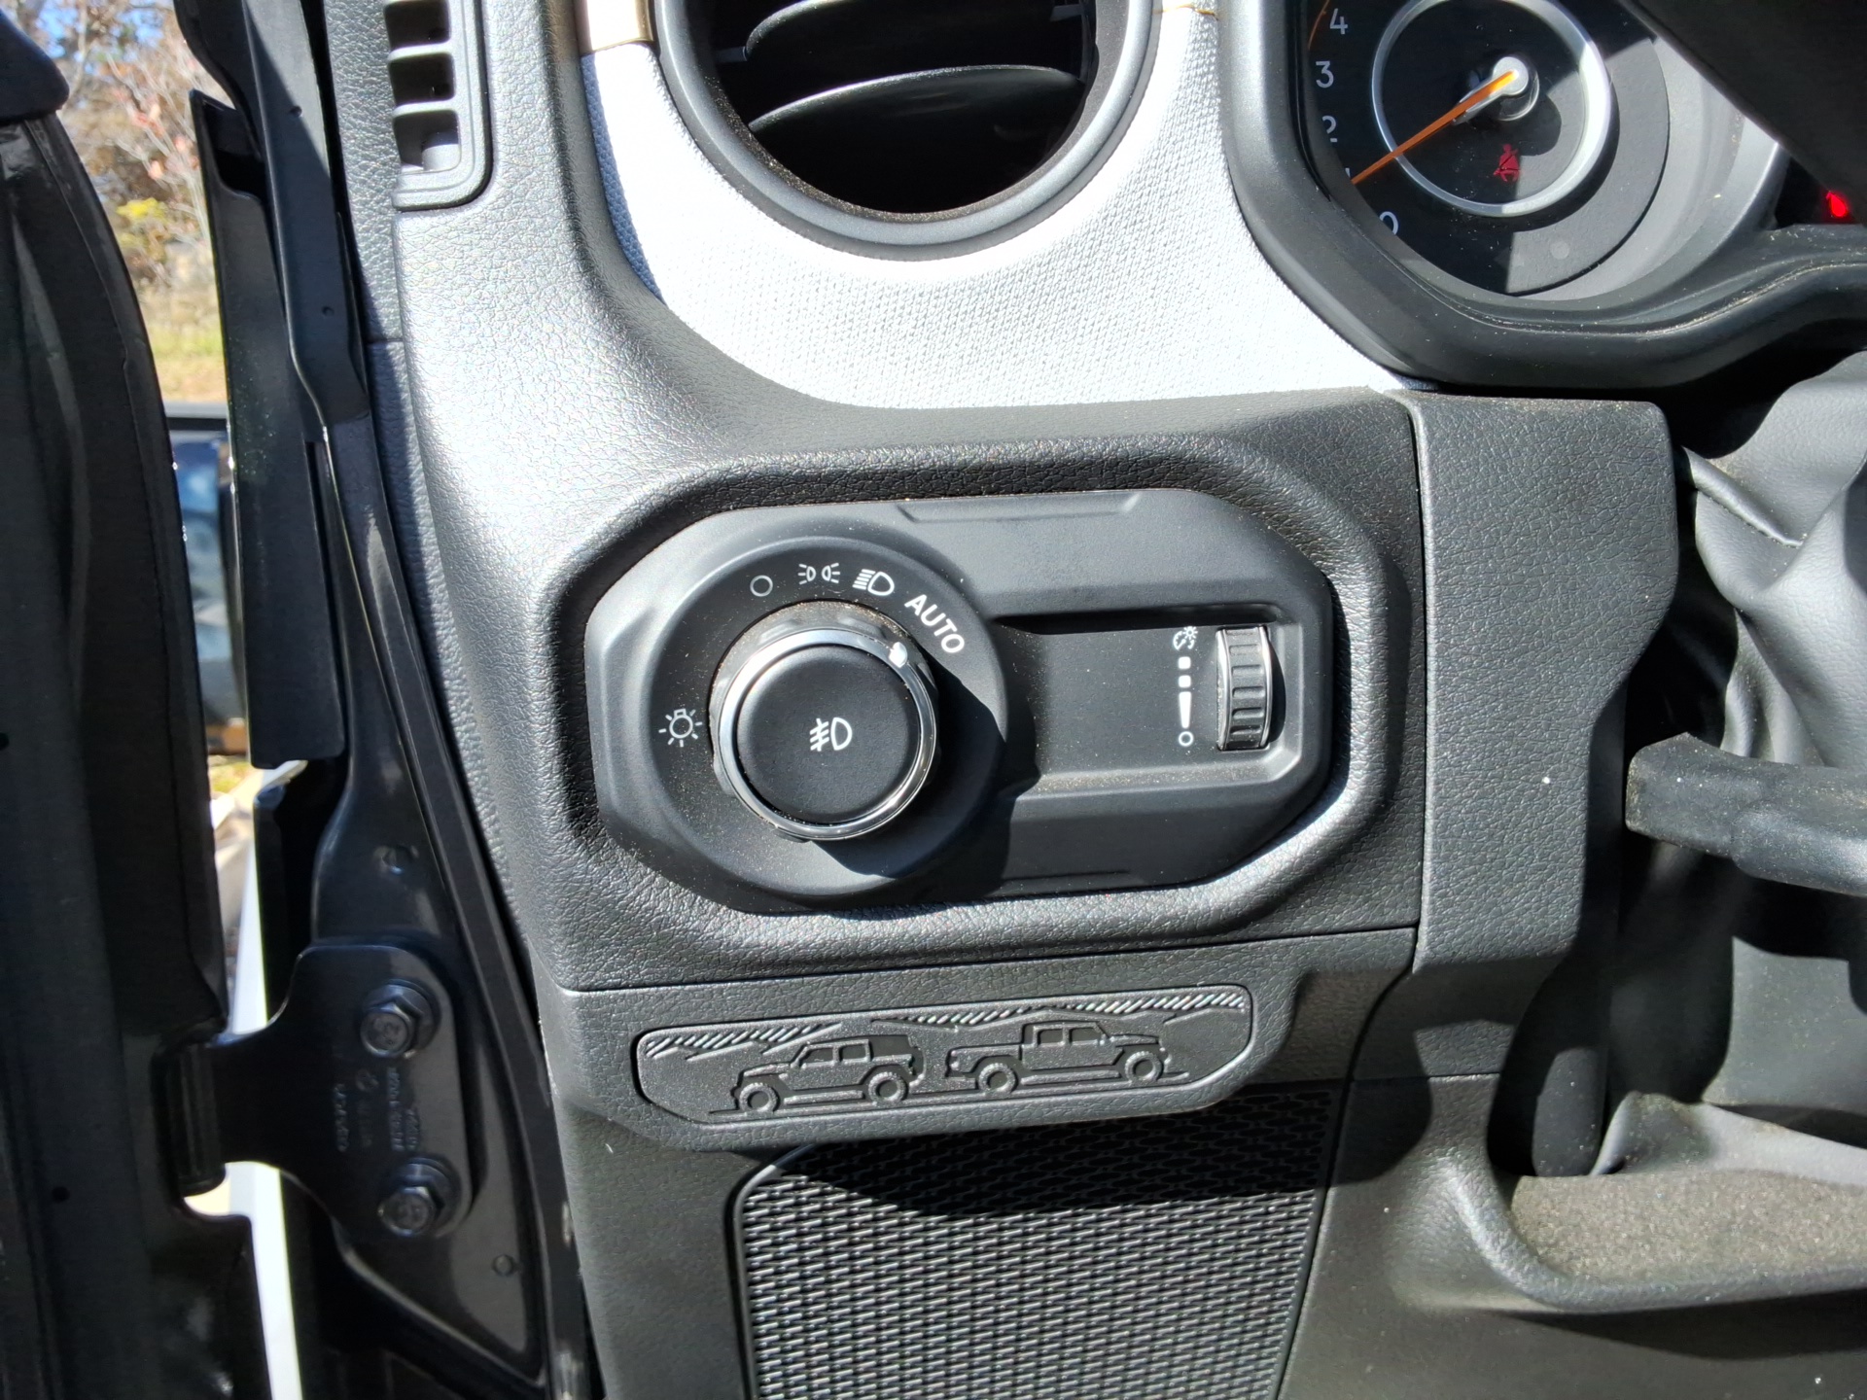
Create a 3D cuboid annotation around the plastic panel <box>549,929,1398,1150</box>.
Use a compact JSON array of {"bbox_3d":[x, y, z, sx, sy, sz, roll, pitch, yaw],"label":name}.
[{"bbox_3d":[0.011,0.063,0.313,0.172,0.043,0.032,-4,10,-5],"label":"plastic panel"}]

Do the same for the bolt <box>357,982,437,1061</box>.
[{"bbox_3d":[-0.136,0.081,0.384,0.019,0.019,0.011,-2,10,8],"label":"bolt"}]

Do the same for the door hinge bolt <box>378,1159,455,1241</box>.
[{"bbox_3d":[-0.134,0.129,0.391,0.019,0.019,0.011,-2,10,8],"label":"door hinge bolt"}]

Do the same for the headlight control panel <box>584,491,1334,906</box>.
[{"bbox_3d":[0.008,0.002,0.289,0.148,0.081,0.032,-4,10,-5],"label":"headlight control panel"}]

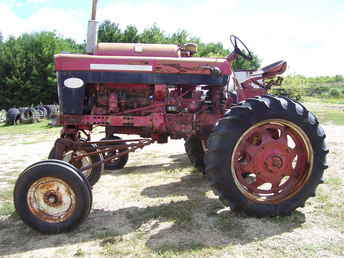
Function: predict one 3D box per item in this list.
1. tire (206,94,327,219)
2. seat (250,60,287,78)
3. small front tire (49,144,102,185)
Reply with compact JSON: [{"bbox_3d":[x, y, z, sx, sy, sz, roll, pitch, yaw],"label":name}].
[{"bbox_3d":[1.169,0.360,4.153,1.500,1.500,0.380,2,7,-8],"label":"tire"},{"bbox_3d":[1.375,-0.845,4.800,0.430,0.240,0.460,2,7,-8],"label":"seat"},{"bbox_3d":[-1.403,0.502,4.977,0.750,0.750,0.190,2,7,-9],"label":"small front tire"}]

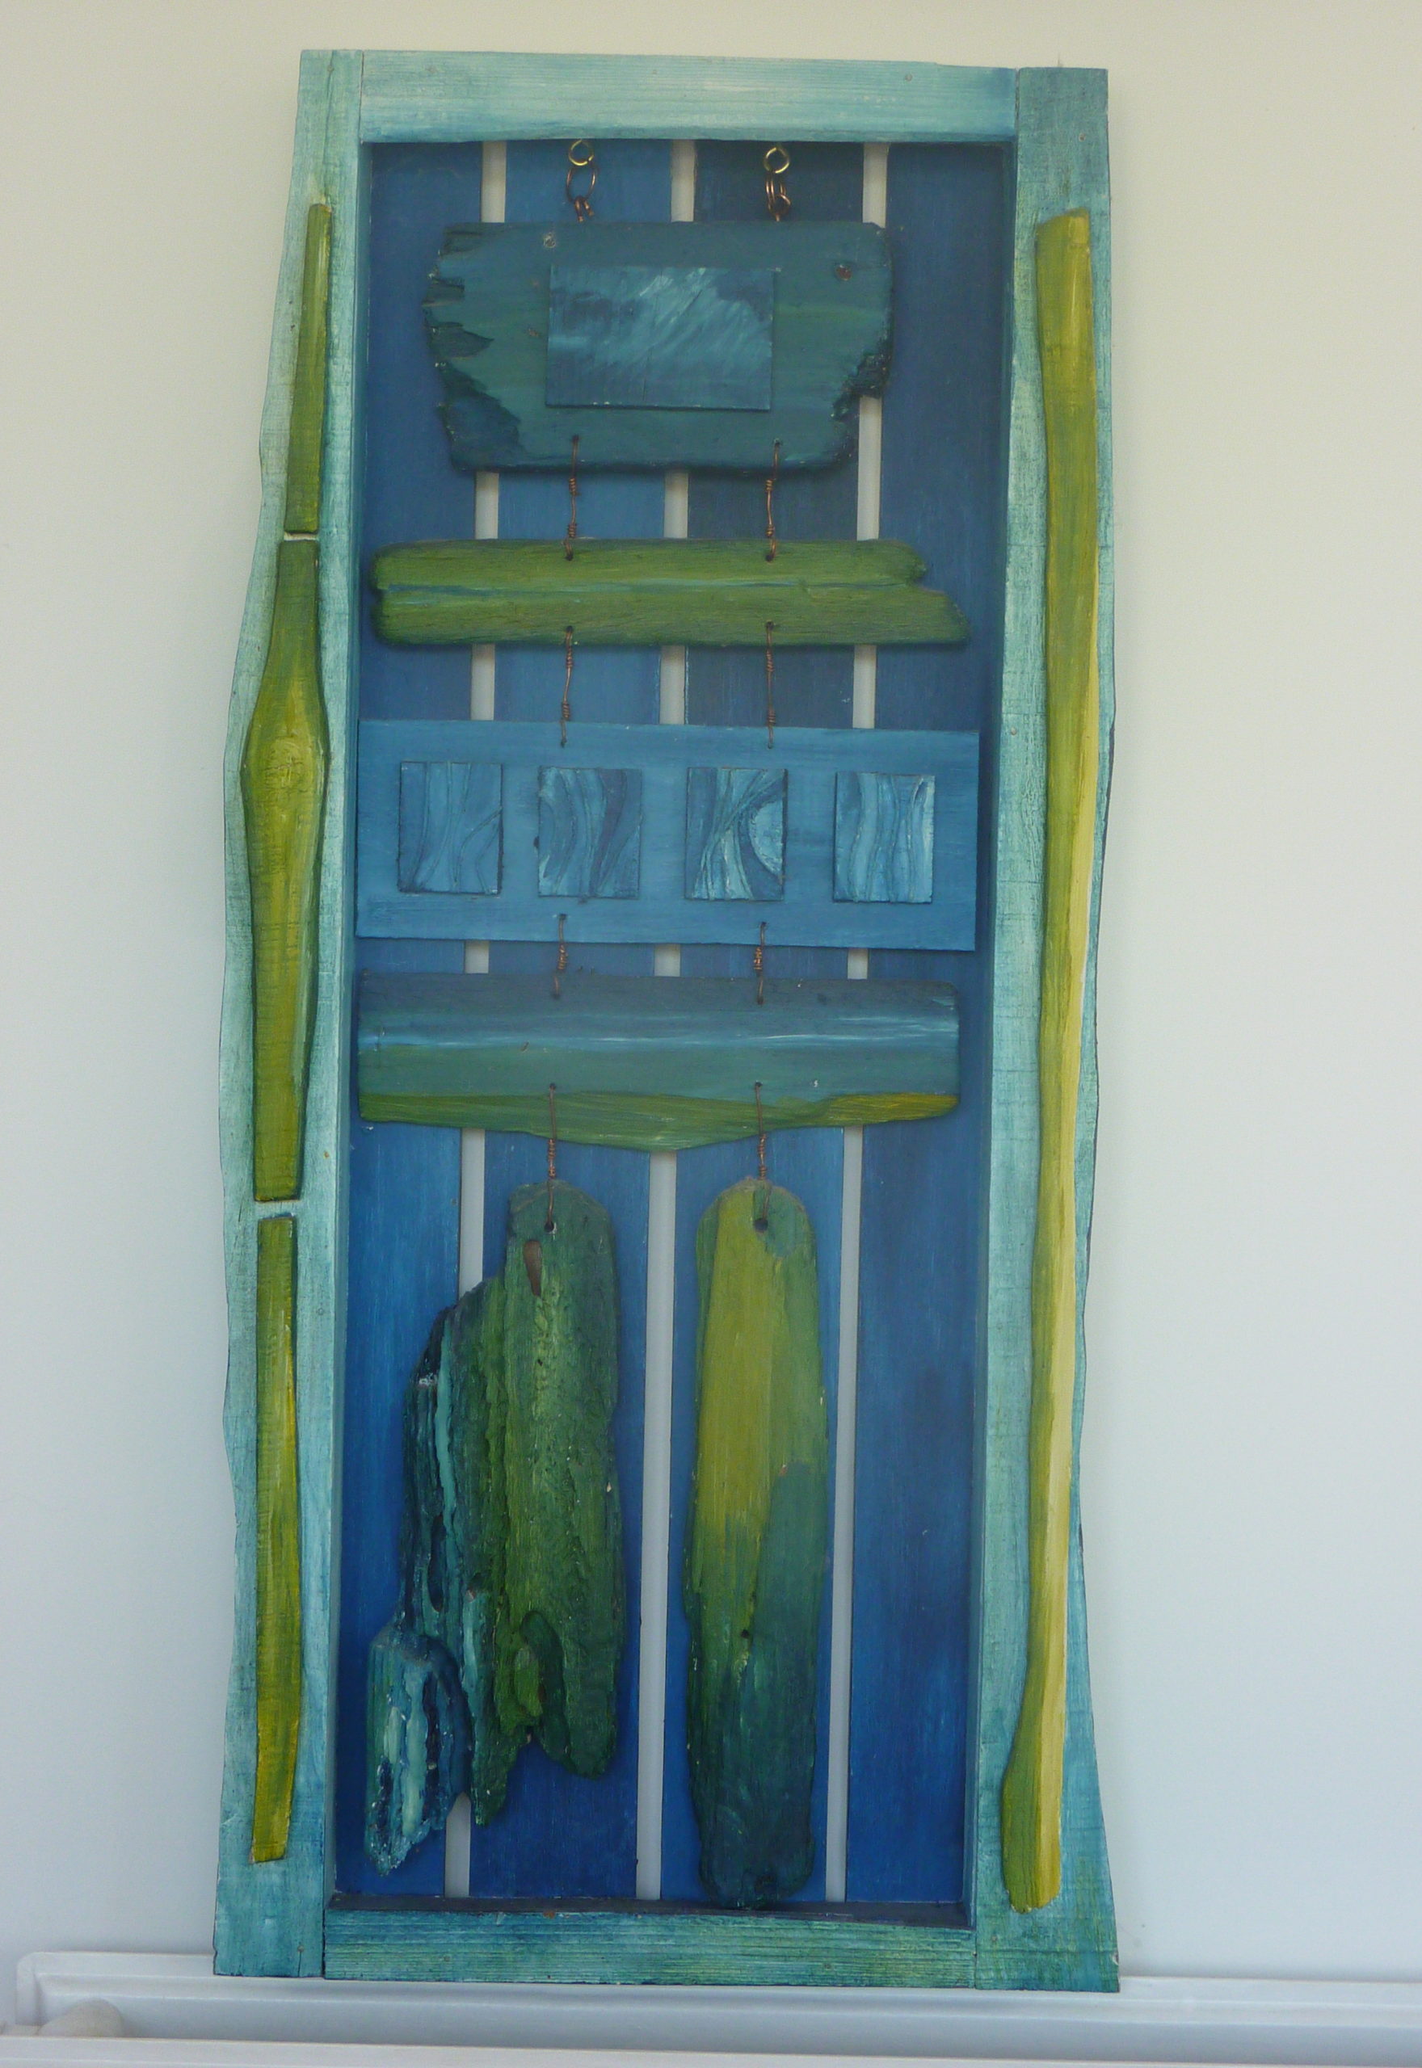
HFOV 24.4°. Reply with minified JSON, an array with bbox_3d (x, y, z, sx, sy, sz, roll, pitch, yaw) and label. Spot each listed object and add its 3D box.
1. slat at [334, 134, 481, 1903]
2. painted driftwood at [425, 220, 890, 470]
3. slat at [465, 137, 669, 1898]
[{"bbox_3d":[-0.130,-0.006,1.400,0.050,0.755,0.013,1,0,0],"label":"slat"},{"bbox_3d":[-0.023,-0.287,1.370,0.193,0.105,0.022,1,0,0],"label":"painted driftwood"},{"bbox_3d":[-0.059,-0.006,1.400,0.071,0.755,0.013,1,0,0],"label":"slat"}]

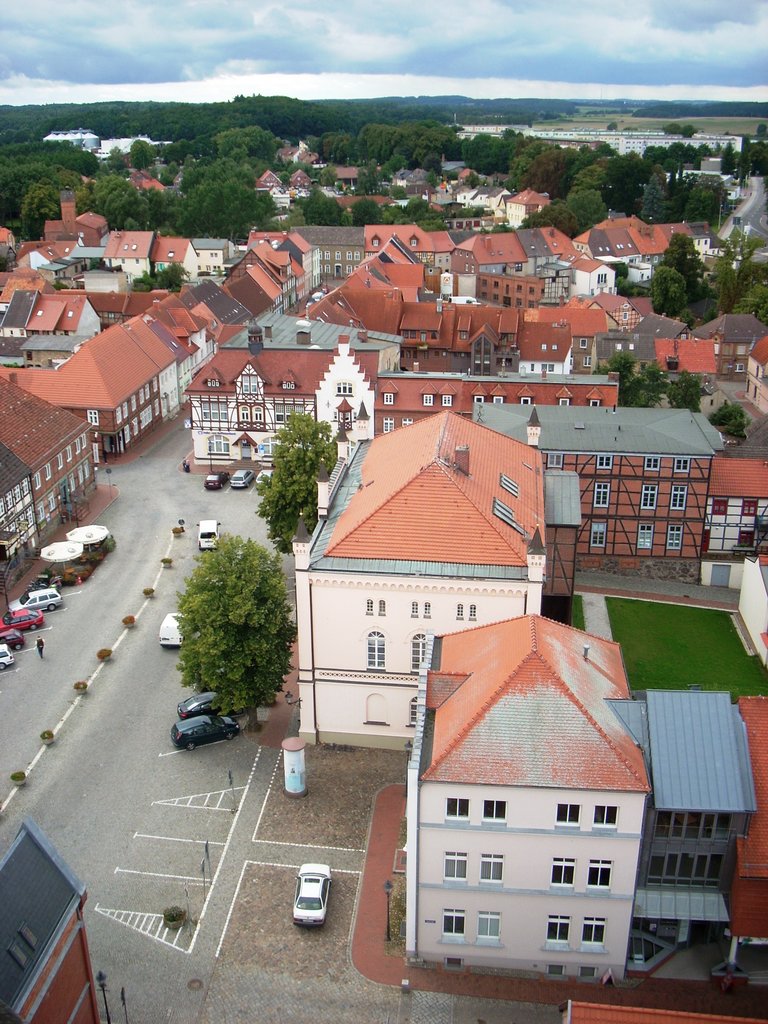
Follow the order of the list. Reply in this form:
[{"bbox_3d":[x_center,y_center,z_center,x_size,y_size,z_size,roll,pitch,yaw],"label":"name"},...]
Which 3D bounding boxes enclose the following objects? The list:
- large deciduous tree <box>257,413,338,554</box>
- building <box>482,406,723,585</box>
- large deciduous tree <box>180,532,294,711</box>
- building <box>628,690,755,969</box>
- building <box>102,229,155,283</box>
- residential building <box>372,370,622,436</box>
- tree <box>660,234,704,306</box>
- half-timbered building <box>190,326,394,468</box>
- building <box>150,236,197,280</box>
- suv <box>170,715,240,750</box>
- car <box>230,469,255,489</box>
[{"bbox_3d":[-7.604,-2.185,98.962,7.700,14.200,7.700,0,21,0],"label":"large deciduous tree"},{"bbox_3d":[18.480,-2.587,103.179,21.000,12.600,15.000,2,21,6],"label":"building"},{"bbox_3d":[-9.495,8.088,71.259,7.621,13.900,7.621,0,21,0],"label":"large deciduous tree"},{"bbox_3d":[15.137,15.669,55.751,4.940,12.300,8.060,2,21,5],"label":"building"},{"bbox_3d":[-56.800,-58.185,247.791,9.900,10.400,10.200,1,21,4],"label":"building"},{"bbox_3d":[12.994,-11.271,127.406,26.600,10.400,9.000,1,21,4],"label":"residential building"},{"bbox_3d":[60.477,-49.162,221.817,8.545,13.780,8.545,0,21,0],"label":"tree"},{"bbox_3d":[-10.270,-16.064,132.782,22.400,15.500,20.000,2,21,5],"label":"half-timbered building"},{"bbox_3d":[-47.300,-57.302,247.866,7.970,8.700,7.530,5,22,13],"label":"building"},{"bbox_3d":[-11.750,14.302,72.300,4.350,1.550,1.800,-9,22,-22],"label":"suv"},{"bbox_3d":[-15.263,-3.818,120.144,1.740,1.460,4.300,3,21,9],"label":"car"}]

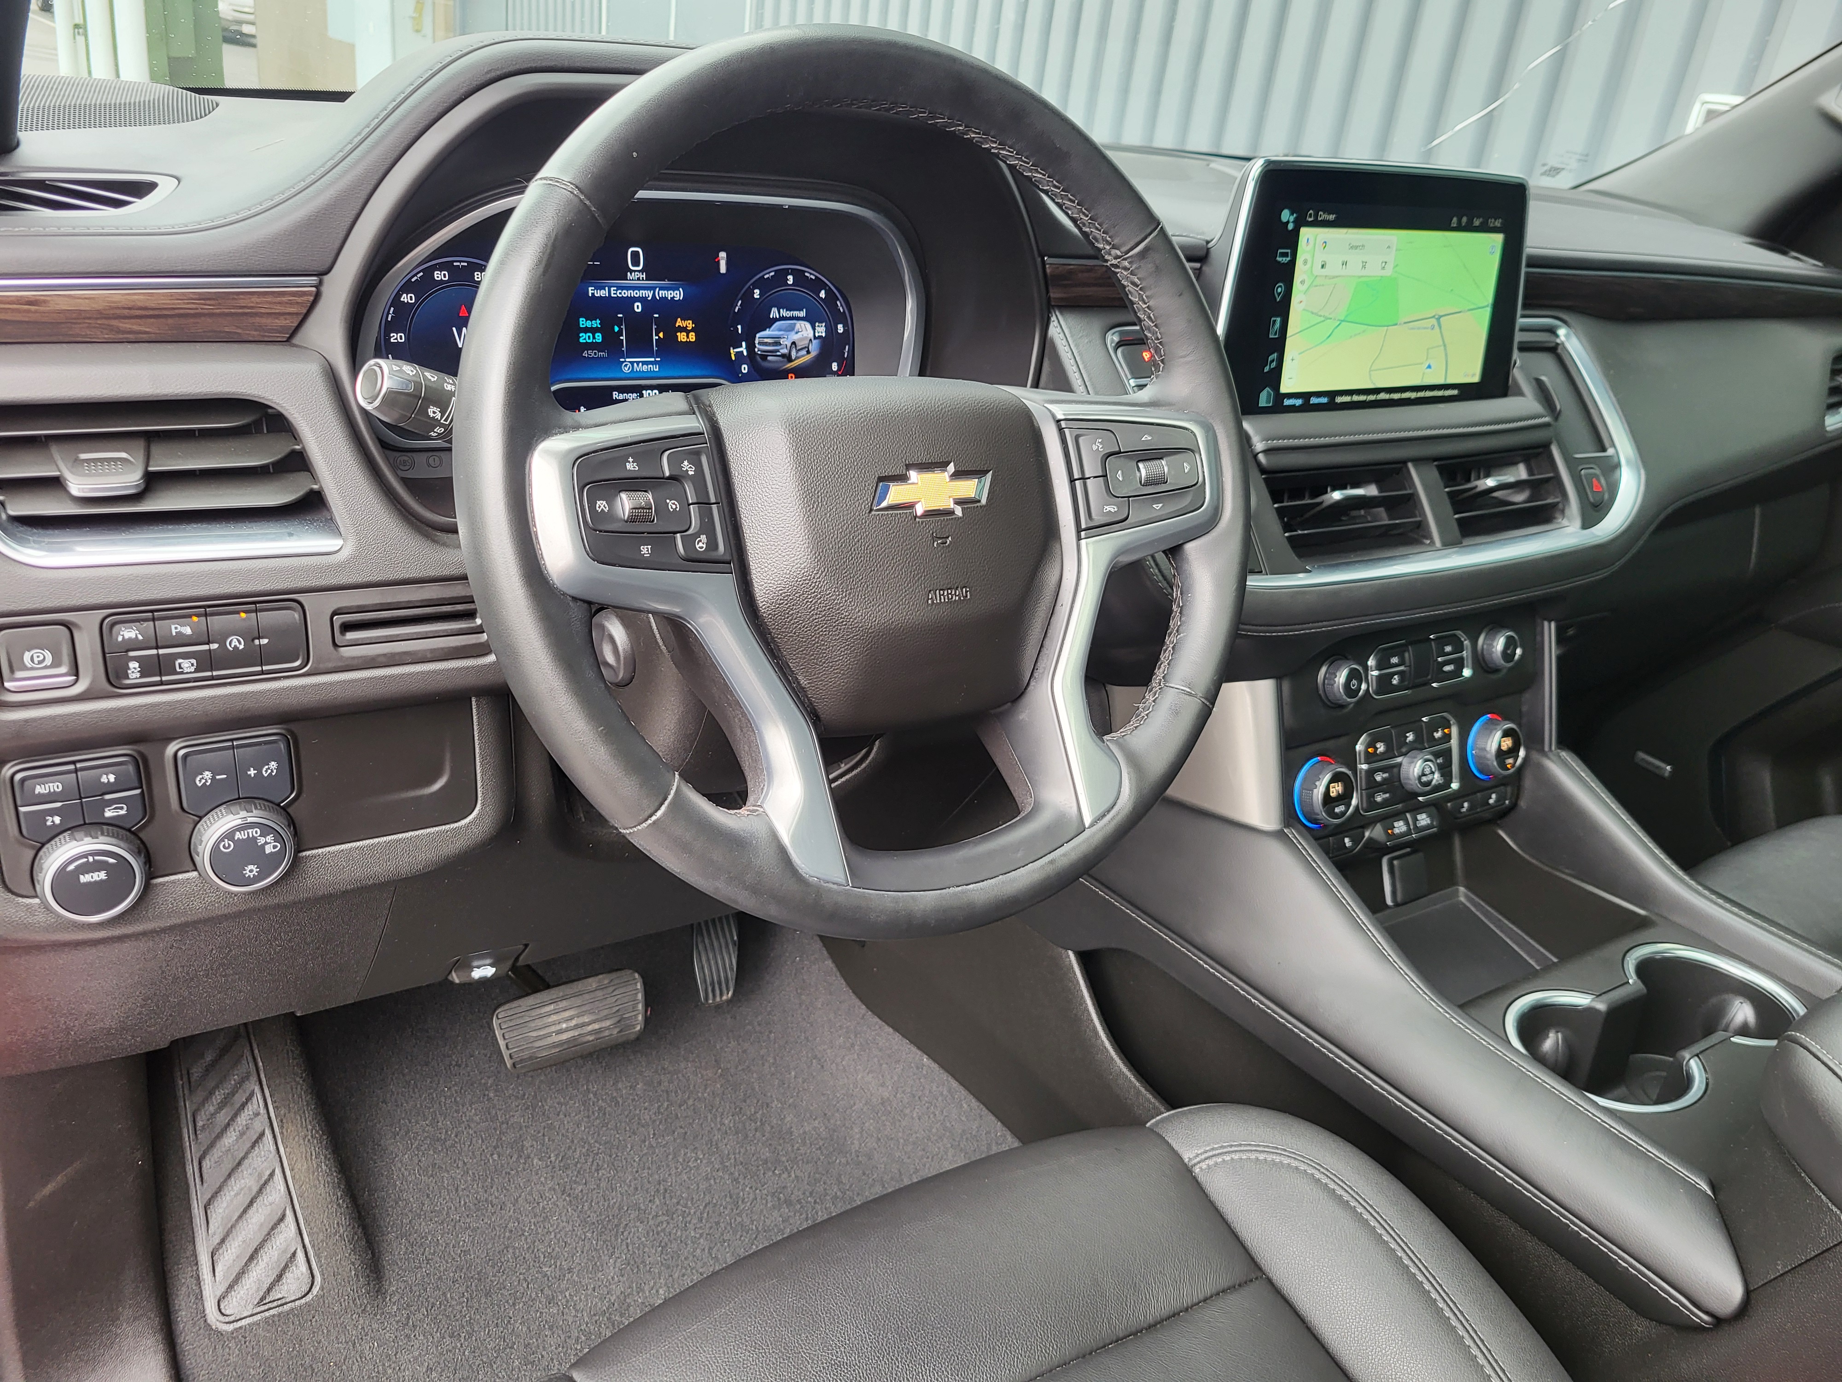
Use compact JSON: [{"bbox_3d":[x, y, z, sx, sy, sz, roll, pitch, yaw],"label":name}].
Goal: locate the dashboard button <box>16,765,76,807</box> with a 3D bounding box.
[{"bbox_3d":[-0.406,0.043,0.641,0.025,0.017,0.008,-9,20,-35],"label":"dashboard button"}]

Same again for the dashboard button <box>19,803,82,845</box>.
[{"bbox_3d":[-0.407,0.061,0.645,0.025,0.019,0.008,-9,20,-35],"label":"dashboard button"}]

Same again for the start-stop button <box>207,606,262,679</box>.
[{"bbox_3d":[-0.306,-0.022,0.618,0.020,0.031,0.009,-10,9,-32],"label":"start-stop button"}]

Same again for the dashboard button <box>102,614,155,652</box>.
[{"bbox_3d":[-0.370,-0.027,0.646,0.021,0.018,0.008,-9,20,-35],"label":"dashboard button"}]

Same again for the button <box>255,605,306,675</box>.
[{"bbox_3d":[-0.290,-0.025,0.628,0.019,0.031,0.009,-10,9,-32],"label":"button"}]

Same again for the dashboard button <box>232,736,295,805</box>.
[{"bbox_3d":[-0.304,0.037,0.640,0.023,0.030,0.009,-10,9,-32],"label":"dashboard button"}]

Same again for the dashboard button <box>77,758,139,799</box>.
[{"bbox_3d":[-0.356,0.037,0.607,0.022,0.014,0.009,-10,9,-32],"label":"dashboard button"}]

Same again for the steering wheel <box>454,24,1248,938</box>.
[{"bbox_3d":[-0.016,-0.089,0.621,0.387,0.387,0.095,-10,6,-32],"label":"steering wheel"}]

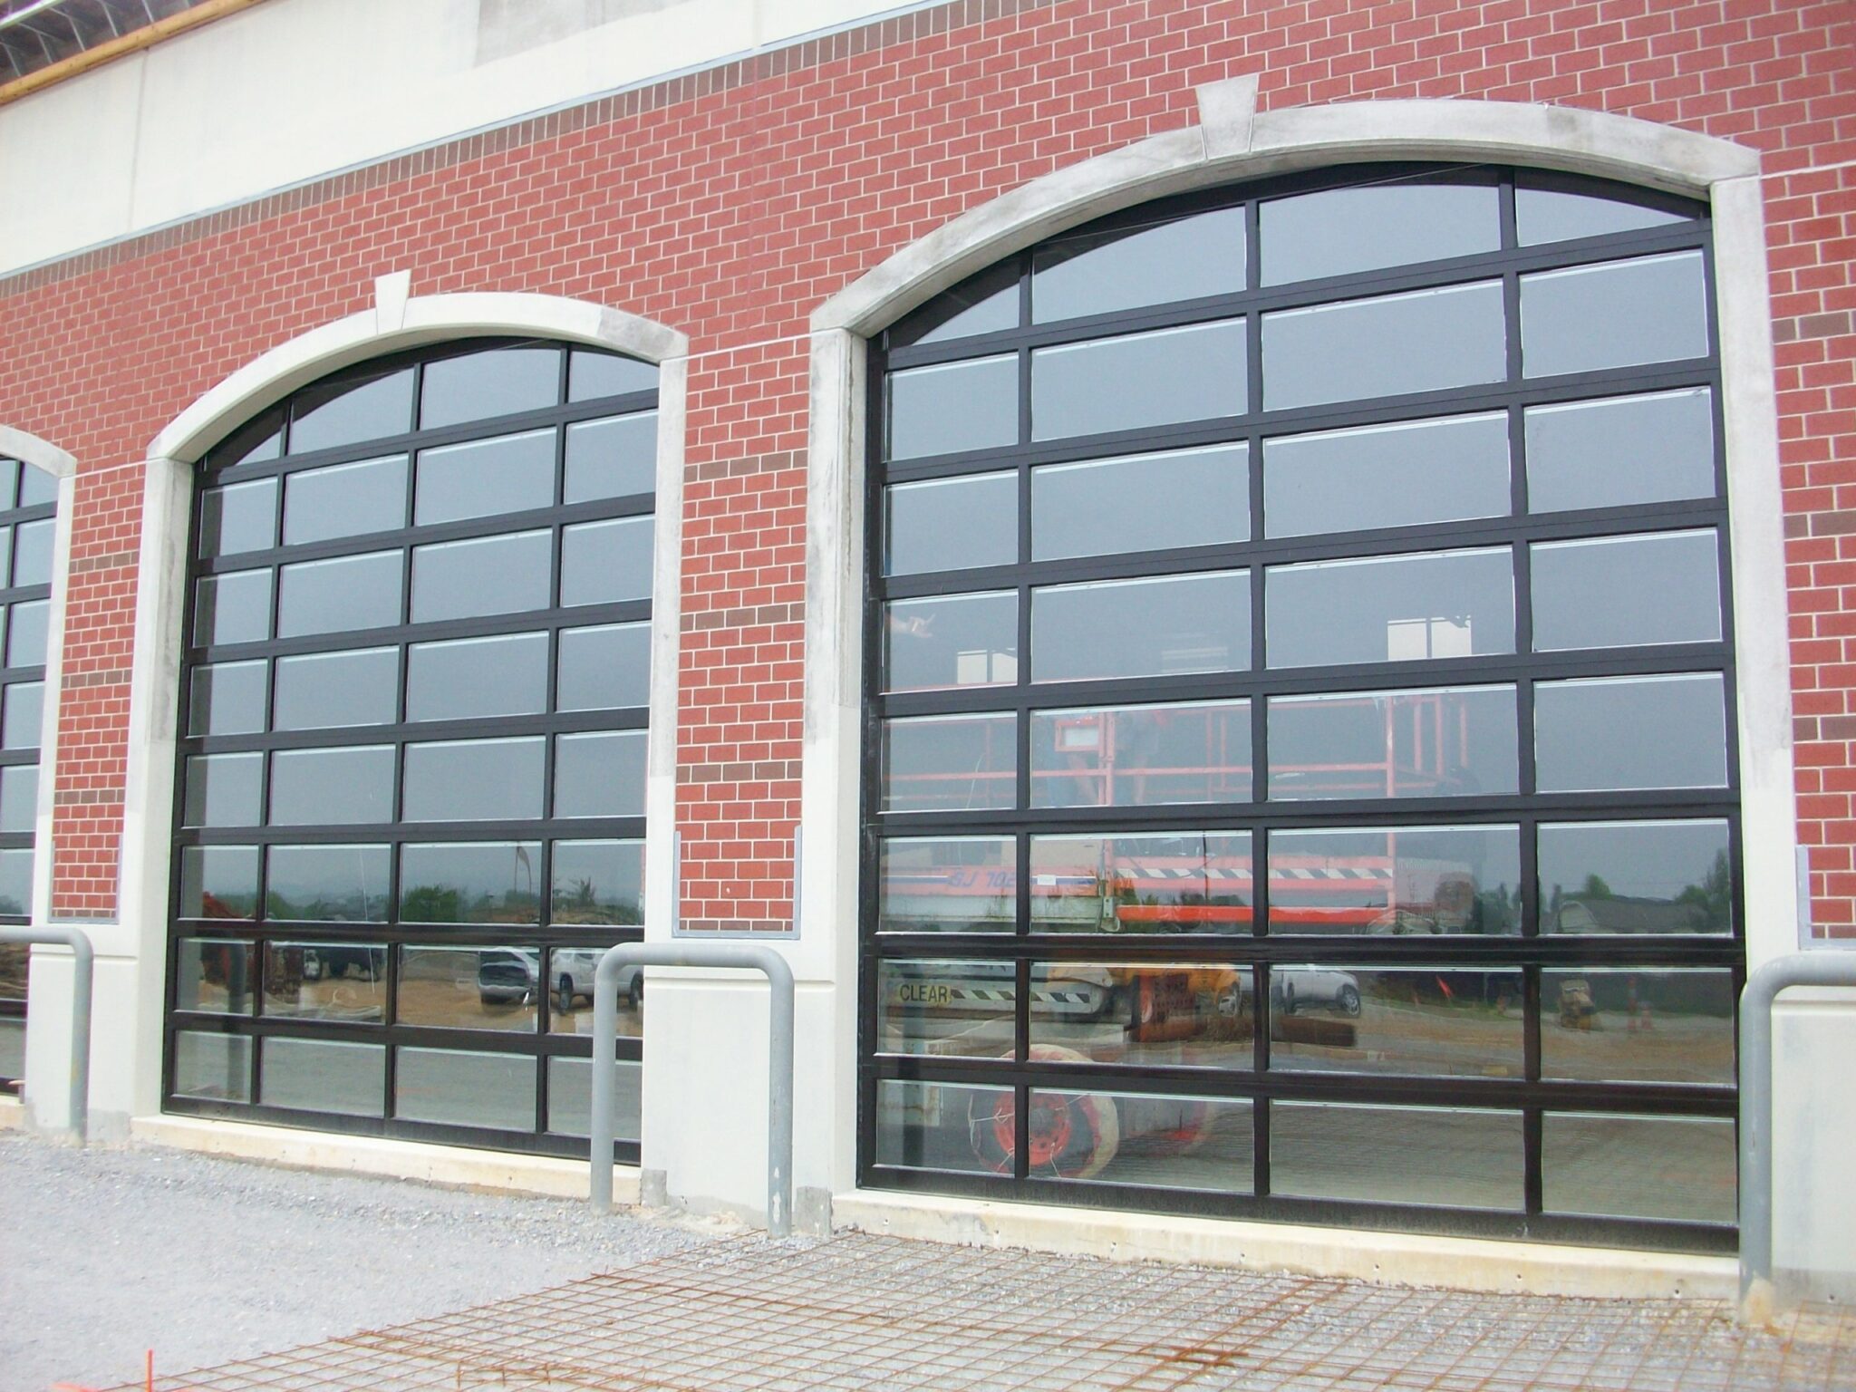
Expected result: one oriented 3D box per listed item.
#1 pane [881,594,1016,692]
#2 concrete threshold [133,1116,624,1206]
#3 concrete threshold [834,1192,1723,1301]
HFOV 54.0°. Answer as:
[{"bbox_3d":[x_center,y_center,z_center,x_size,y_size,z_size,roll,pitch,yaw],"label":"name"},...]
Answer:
[{"bbox_3d":[0.116,-0.276,9.265,0.780,0.480,0.020,-3,-8,30],"label":"pane"},{"bbox_3d":[-3.278,2.692,10.759,4.180,0.190,0.230,-3,-8,30],"label":"concrete threshold"},{"bbox_3d":[1.375,2.390,8.045,4.160,0.190,0.230,-5,-9,29],"label":"concrete threshold"}]

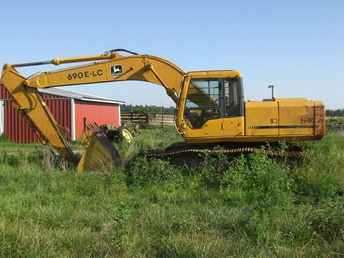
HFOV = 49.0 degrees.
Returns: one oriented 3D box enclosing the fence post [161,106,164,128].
[{"bbox_3d":[-0.809,-1.007,32.500,0.120,1.900,0.120,0,3,0],"label":"fence post"}]

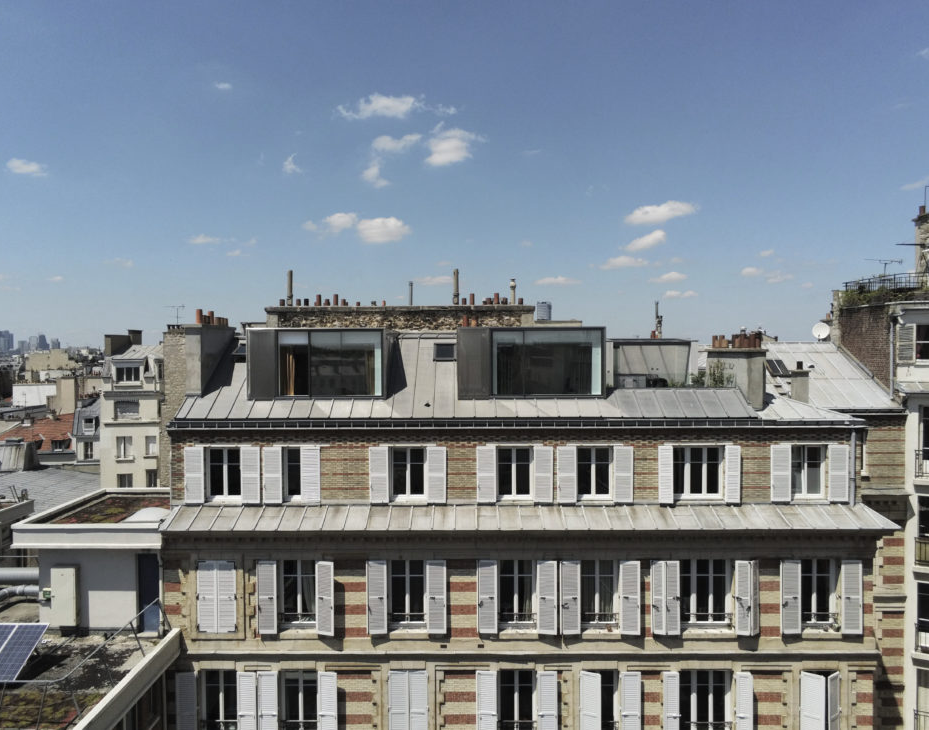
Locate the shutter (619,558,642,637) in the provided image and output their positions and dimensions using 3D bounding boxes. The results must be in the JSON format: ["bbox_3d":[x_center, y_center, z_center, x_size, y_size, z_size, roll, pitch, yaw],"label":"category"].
[{"bbox_3d":[4.871,6.837,18.950,0.600,2.130,0.050,0,1,14],"label":"shutter"}]

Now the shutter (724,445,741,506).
[{"bbox_3d":[8.146,3.316,19.580,0.475,1.710,0.050,0,1,0],"label":"shutter"}]

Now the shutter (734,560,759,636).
[{"bbox_3d":[7.972,6.574,18.220,0.680,2.100,0.160,0,1,0],"label":"shutter"}]

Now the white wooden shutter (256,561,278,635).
[{"bbox_3d":[-5.789,6.841,19.000,0.590,2.130,0.050,0,1,-2],"label":"white wooden shutter"}]

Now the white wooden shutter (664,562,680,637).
[{"bbox_3d":[6.058,6.764,18.747,0.425,2.160,0.050,0,1,0],"label":"white wooden shutter"}]

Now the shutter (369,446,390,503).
[{"bbox_3d":[-2.548,3.303,19.383,0.600,1.678,0.050,0,1,0],"label":"shutter"}]

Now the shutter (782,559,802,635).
[{"bbox_3d":[9.248,6.573,18.279,0.577,2.110,0.050,0,1,-8],"label":"shutter"}]

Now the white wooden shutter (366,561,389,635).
[{"bbox_3d":[-2.541,6.765,18.807,0.603,2.161,0.050,0,1,-4],"label":"white wooden shutter"}]

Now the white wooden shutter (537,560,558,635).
[{"bbox_3d":[2.413,6.770,18.762,0.577,2.162,0.050,0,1,6],"label":"white wooden shutter"}]

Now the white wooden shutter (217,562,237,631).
[{"bbox_3d":[-7.010,6.862,19.100,0.585,2.110,0.050,0,1,0],"label":"white wooden shutter"}]

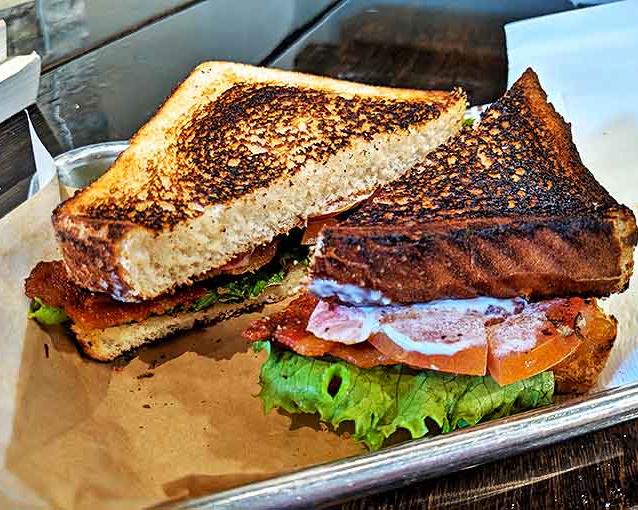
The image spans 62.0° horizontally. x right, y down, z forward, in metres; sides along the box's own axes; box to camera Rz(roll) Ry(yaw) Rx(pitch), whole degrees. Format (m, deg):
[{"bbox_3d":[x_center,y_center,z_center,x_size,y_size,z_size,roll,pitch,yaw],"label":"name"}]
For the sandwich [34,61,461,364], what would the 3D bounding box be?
[{"bbox_3d":[-0.036,-0.030,0.227,0.158,0.070,0.098,-29,48,-31],"label":"sandwich"}]

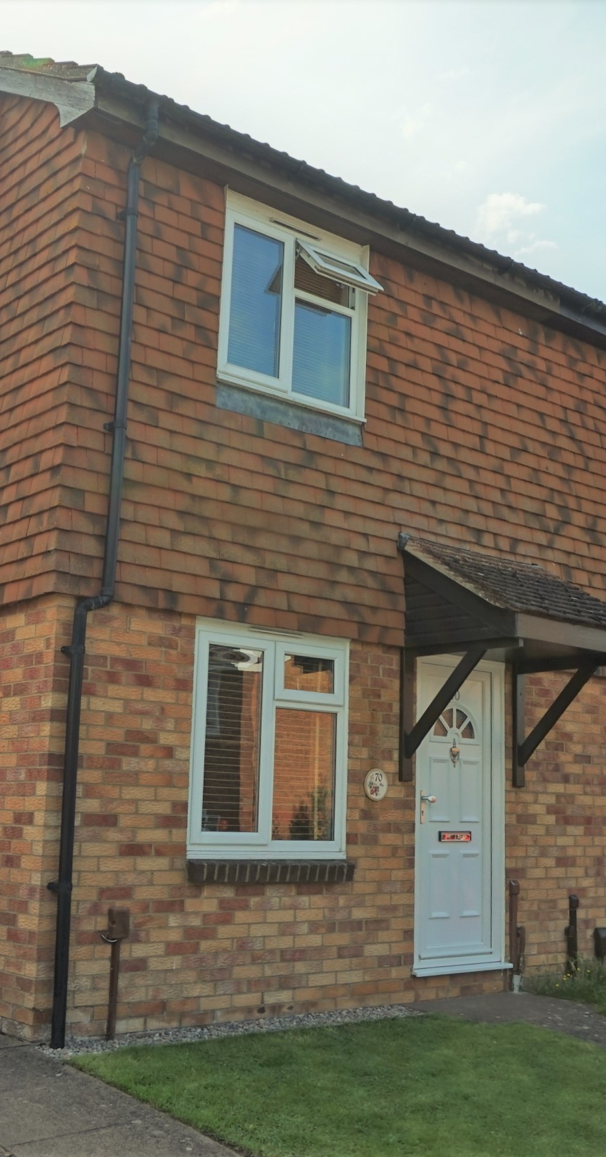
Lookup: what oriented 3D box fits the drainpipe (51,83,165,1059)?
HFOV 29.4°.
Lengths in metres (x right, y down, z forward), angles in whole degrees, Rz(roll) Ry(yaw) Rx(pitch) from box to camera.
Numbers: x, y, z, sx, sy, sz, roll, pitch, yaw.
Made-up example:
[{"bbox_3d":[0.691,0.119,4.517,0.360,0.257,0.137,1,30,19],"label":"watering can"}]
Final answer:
[{"bbox_3d":[-1.037,-0.152,6.165,0.160,5.100,0.410,10,-13,-38],"label":"drainpipe"}]

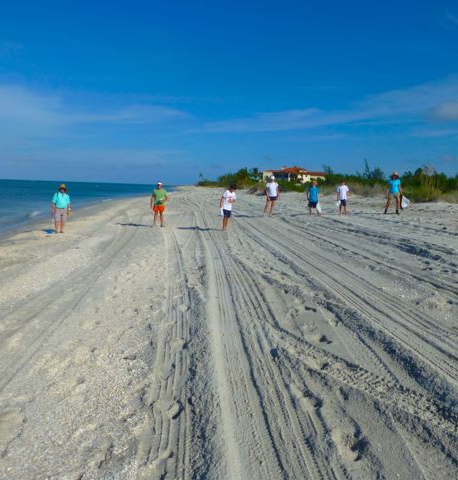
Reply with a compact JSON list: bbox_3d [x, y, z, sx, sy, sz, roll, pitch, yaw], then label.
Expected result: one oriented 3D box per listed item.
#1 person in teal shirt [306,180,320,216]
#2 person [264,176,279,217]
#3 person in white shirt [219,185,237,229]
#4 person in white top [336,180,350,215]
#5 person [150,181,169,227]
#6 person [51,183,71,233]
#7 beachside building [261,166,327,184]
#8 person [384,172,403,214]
[{"bbox_3d":[3.634,-1.772,19.080,0.500,1.500,0.350,3,7,5],"label":"person in teal shirt"},{"bbox_3d":[1.777,-1.783,18.122,0.580,1.680,0.380,2,7,3],"label":"person"},{"bbox_3d":[-0.018,-1.134,15.608,0.520,1.620,0.420,-2,8,-30],"label":"person in white shirt"},{"bbox_3d":[4.908,-1.819,19.104,0.480,1.480,0.340,3,7,7],"label":"person in white top"},{"bbox_3d":[-2.676,-1.371,17.083,0.620,1.760,0.400,0,7,-16],"label":"person"},{"bbox_3d":[-6.102,-1.146,16.213,0.660,1.800,0.420,0,7,-15],"label":"person"},{"bbox_3d":[20.543,-19.423,140.431,20.000,7.277,14.000,4,7,15],"label":"beachside building"},{"bbox_3d":[6.581,-1.866,17.751,0.680,1.700,0.400,3,7,10],"label":"person"}]

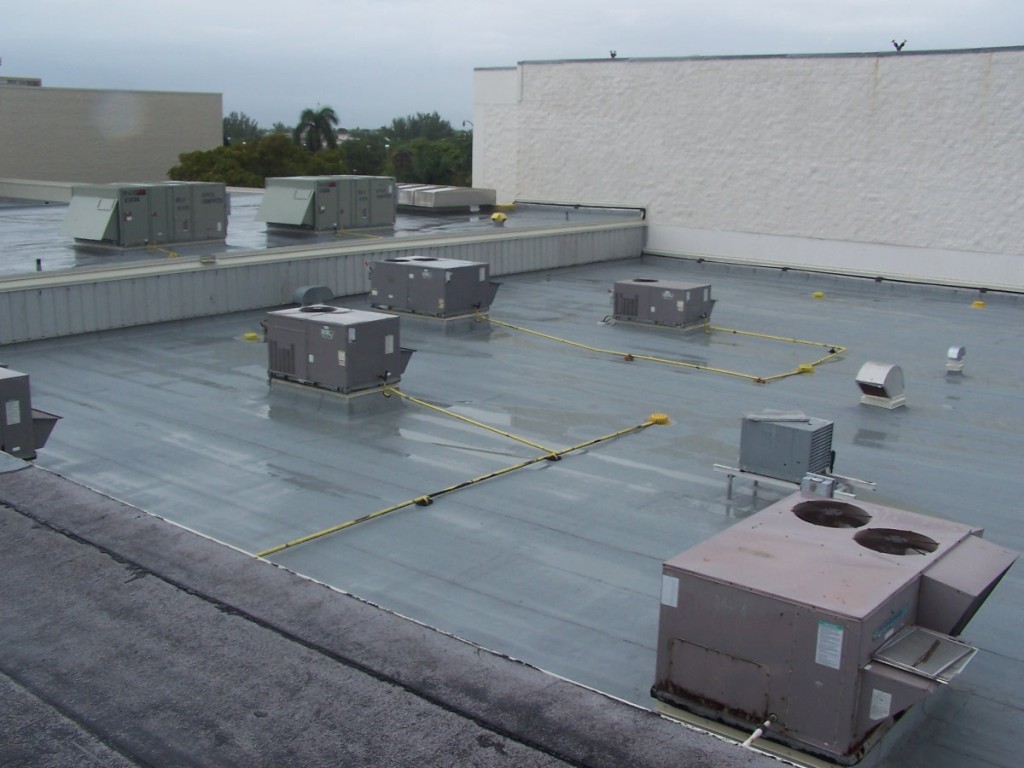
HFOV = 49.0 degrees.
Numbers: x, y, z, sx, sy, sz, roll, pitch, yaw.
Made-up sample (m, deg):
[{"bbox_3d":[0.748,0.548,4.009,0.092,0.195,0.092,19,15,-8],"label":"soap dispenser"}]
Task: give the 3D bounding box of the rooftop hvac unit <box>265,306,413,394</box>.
[{"bbox_3d":[-2.816,-0.630,18.450,1.933,1.071,1.453,10,16,38],"label":"rooftop hvac unit"}]

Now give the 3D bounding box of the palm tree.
[{"bbox_3d":[-18.320,-19.570,106.370,4.600,12.990,4.600,1,12,0],"label":"palm tree"}]

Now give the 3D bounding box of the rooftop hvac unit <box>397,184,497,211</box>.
[{"bbox_3d":[-3.760,-7.661,46.020,5.015,0.609,3.680,10,16,38],"label":"rooftop hvac unit"}]

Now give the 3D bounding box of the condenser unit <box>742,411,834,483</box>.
[{"bbox_3d":[3.347,0.747,13.719,0.903,0.686,0.613,10,16,38],"label":"condenser unit"}]

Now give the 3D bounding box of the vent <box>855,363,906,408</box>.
[{"bbox_3d":[6.199,-0.002,18.964,0.600,0.740,1.000,10,16,38],"label":"vent"}]

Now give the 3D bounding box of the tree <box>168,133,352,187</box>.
[{"bbox_3d":[-15.900,-11.000,73.090,11.000,10.330,8.800,1,12,0],"label":"tree"}]

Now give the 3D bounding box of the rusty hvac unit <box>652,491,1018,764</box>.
[{"bbox_3d":[2.535,1.751,8.375,1.958,1.024,2.270,10,16,38],"label":"rusty hvac unit"}]

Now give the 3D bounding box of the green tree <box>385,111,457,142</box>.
[{"bbox_3d":[-11.460,-27.410,141.440,8.500,13.610,8.000,1,12,0],"label":"green tree"}]

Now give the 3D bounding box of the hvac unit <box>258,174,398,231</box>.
[{"bbox_3d":[-5.886,-5.739,35.480,2.329,1.512,3.947,10,16,38],"label":"hvac unit"}]

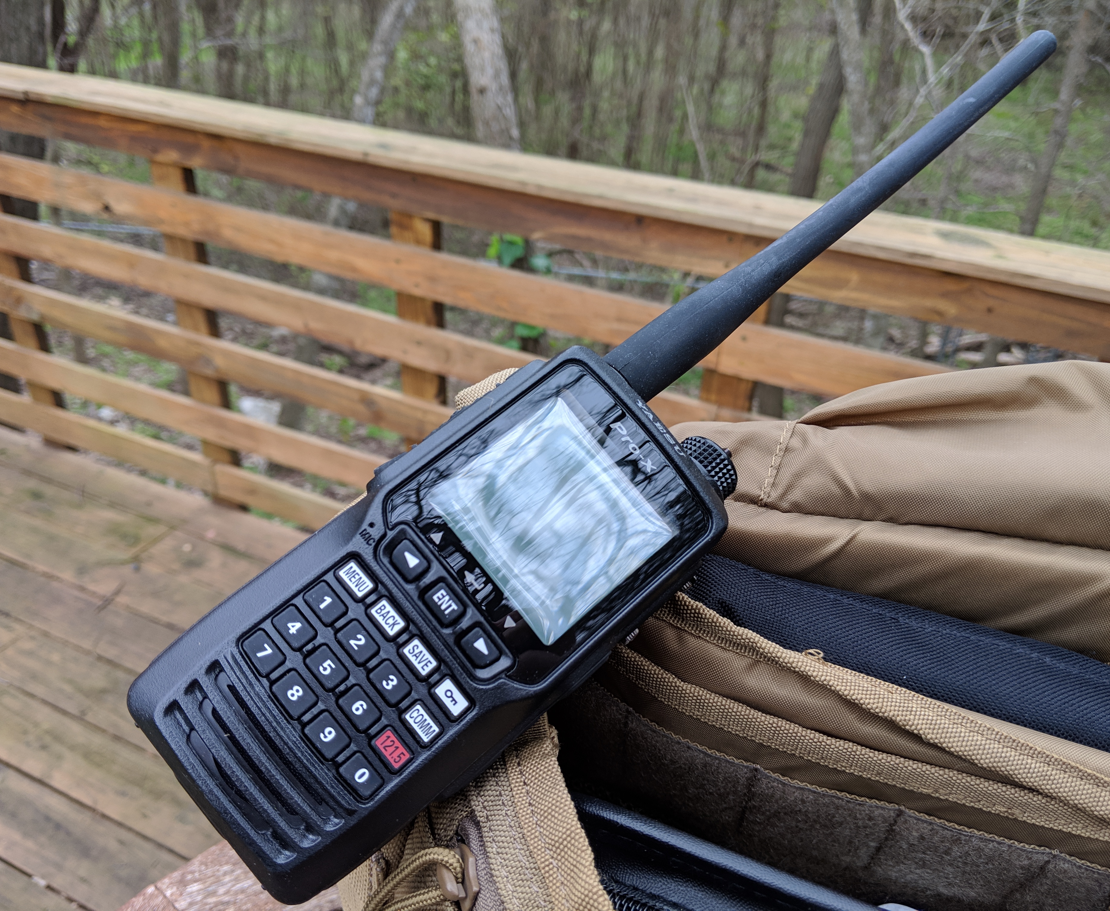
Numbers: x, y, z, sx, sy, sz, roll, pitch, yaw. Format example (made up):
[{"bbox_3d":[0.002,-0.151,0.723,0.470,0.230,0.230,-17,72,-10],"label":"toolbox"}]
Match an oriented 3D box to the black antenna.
[{"bbox_3d":[0.088,-0.077,0.278,0.201,0.015,0.015,-39,87,-20],"label":"black antenna"}]

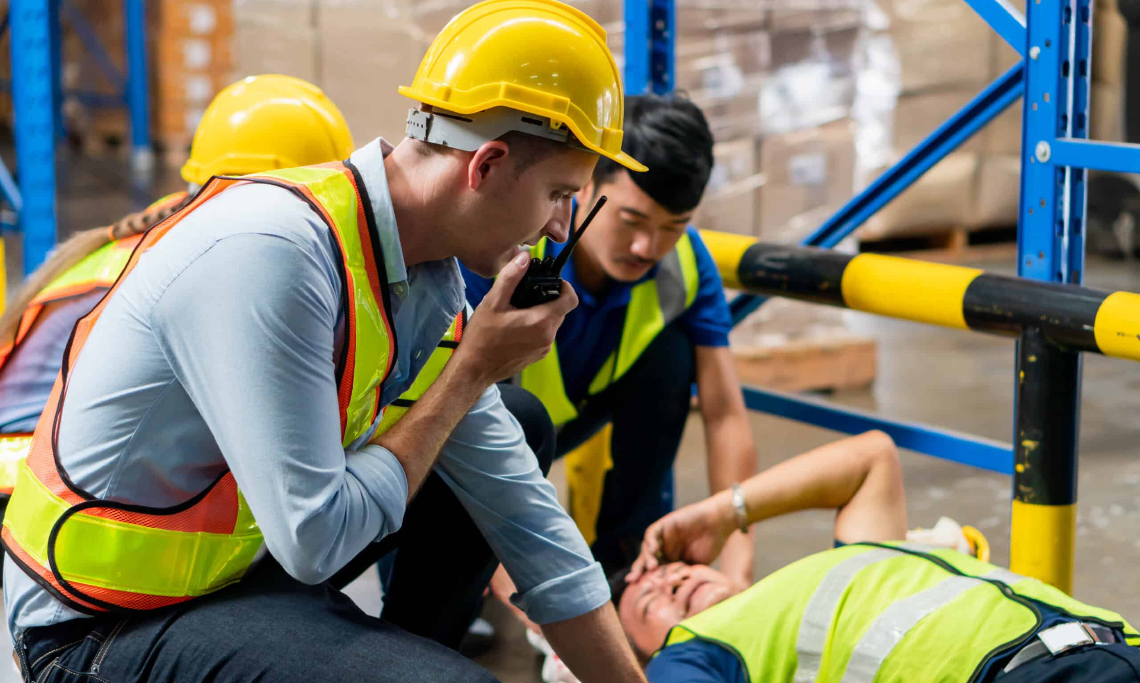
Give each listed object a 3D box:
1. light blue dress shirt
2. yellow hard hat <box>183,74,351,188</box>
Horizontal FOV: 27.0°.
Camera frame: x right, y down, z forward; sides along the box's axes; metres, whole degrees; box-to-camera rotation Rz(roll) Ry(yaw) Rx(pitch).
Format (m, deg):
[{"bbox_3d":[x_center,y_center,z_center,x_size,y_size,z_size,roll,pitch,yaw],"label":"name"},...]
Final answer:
[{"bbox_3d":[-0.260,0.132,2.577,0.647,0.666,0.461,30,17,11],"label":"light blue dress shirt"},{"bbox_3d":[-0.377,-0.262,3.060,0.285,0.165,0.220,8,12,22],"label":"yellow hard hat"}]

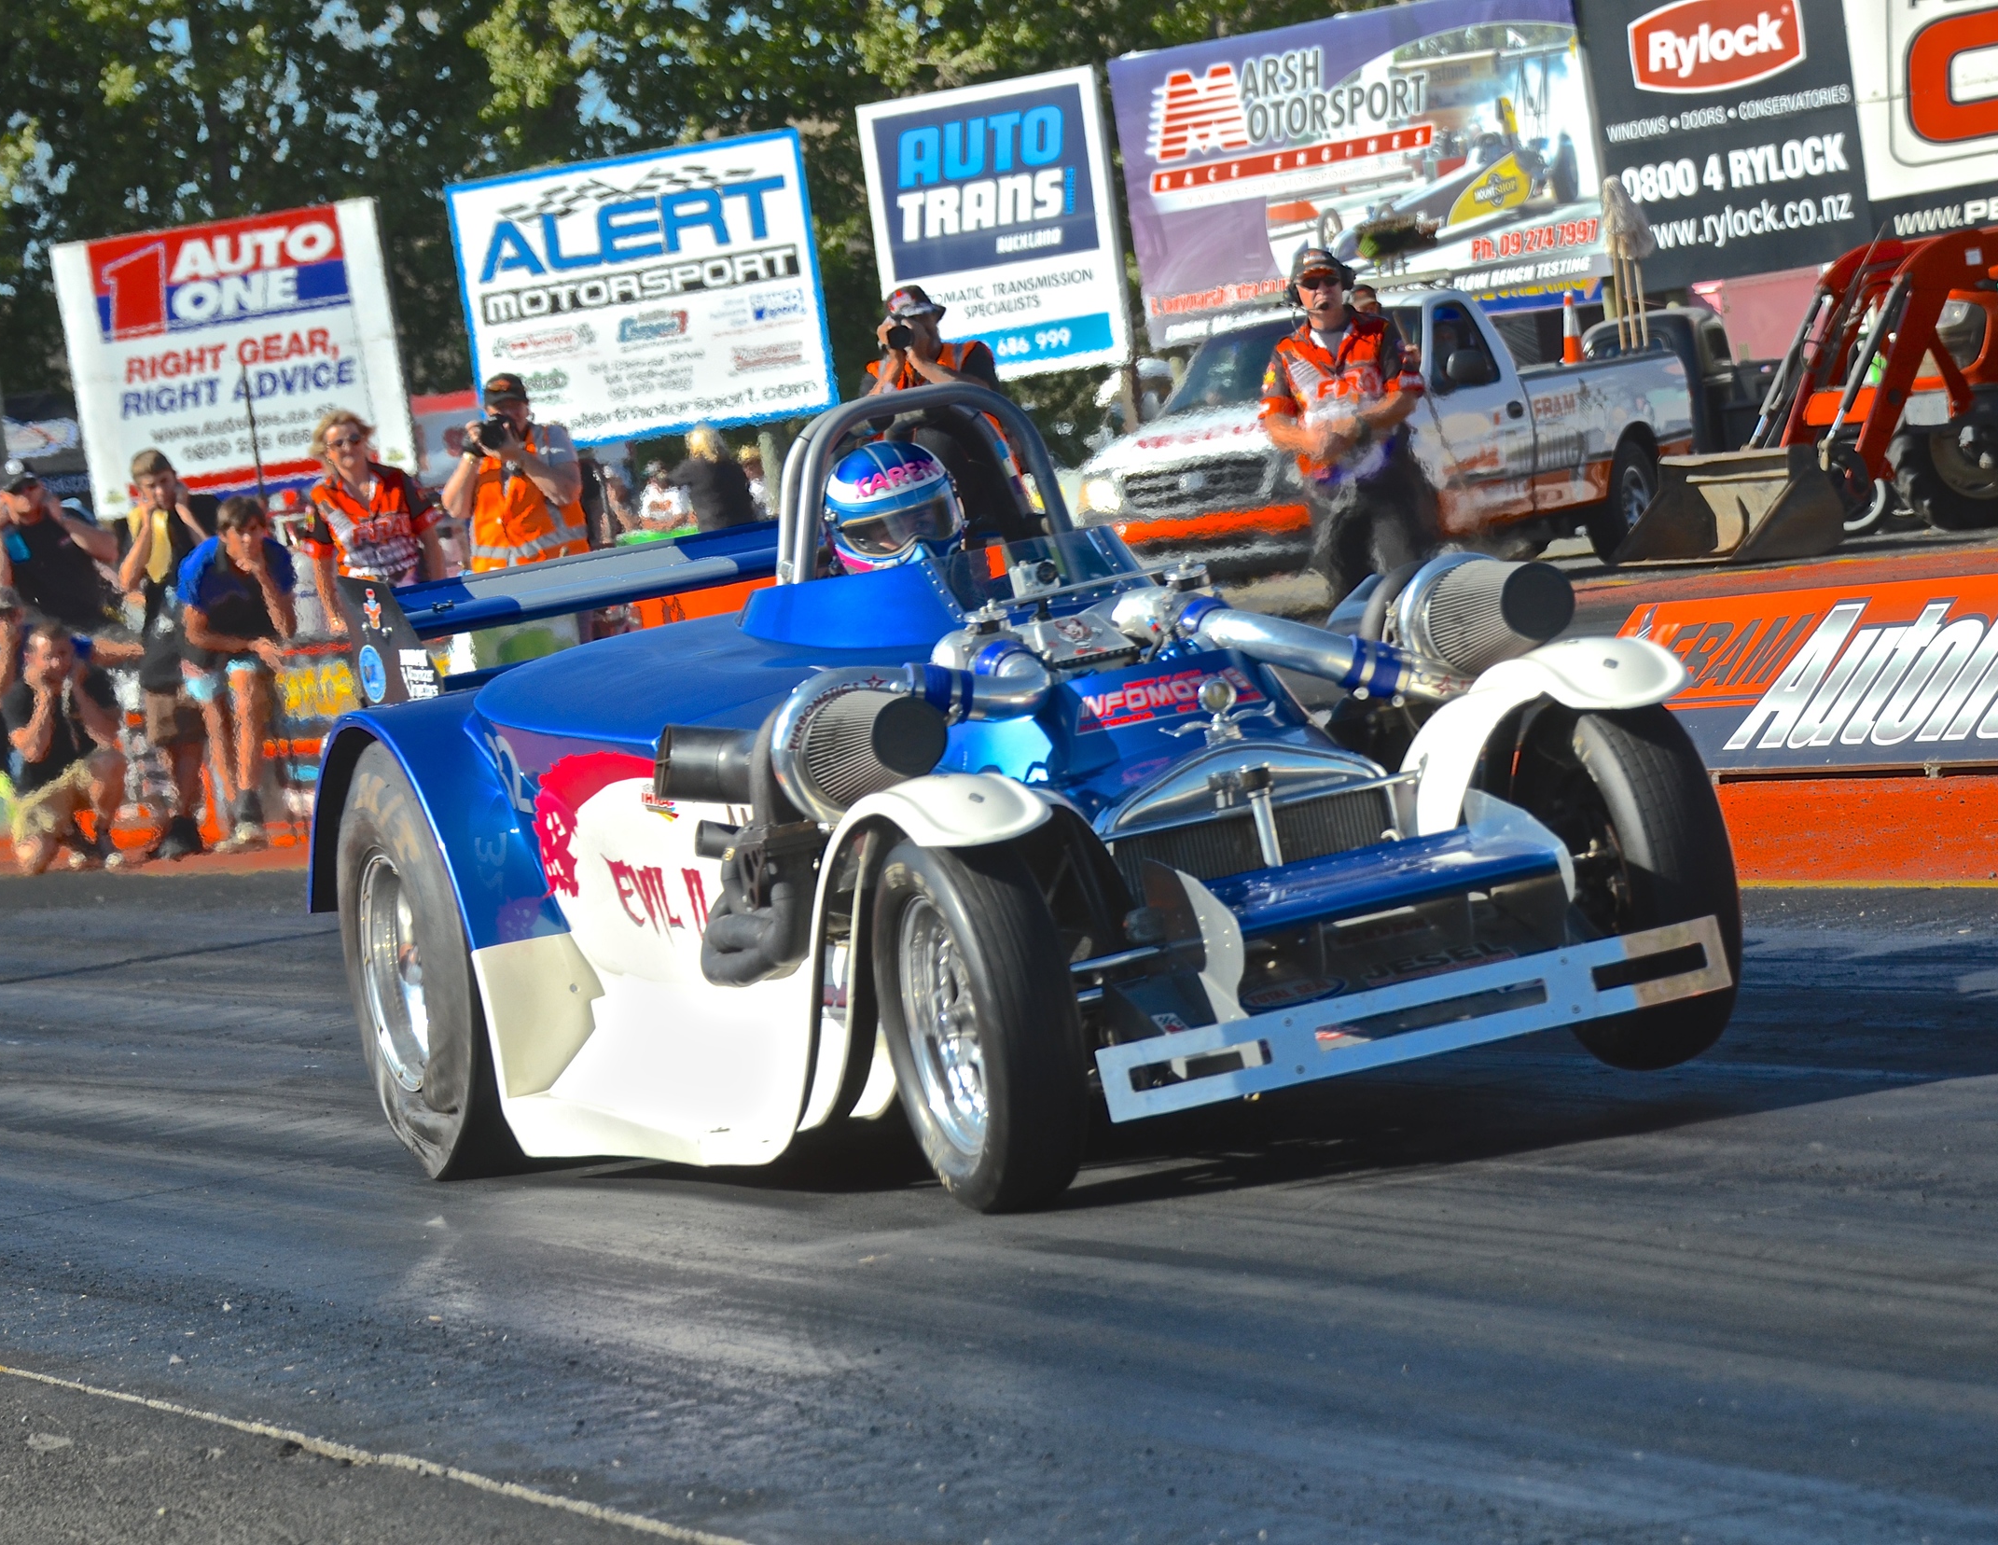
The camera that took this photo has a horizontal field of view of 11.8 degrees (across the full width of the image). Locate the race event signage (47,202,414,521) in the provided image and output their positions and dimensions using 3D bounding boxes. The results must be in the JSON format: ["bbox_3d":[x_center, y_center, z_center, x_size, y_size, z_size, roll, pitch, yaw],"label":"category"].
[{"bbox_3d":[-6.337,-3.420,80.393,2.850,2.360,0.080,-8,2,17],"label":"race event signage"}]

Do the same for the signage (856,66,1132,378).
[{"bbox_3d":[-0.036,-4.239,76.395,2.020,2.380,0.100,-8,2,17],"label":"signage"}]

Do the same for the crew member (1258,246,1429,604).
[{"bbox_3d":[1.373,-1.061,36.495,0.620,1.830,0.450,-8,2,7],"label":"crew member"}]

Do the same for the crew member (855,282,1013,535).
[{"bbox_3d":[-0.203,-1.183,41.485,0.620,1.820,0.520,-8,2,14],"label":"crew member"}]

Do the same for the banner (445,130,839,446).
[{"bbox_3d":[-2.953,-3.963,80.392,3.150,2.360,0.080,-8,2,17],"label":"banner"}]

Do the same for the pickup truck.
[{"bbox_3d":[2.289,-1.991,58.228,2.050,1.840,5.400,-8,2,25],"label":"pickup truck"}]

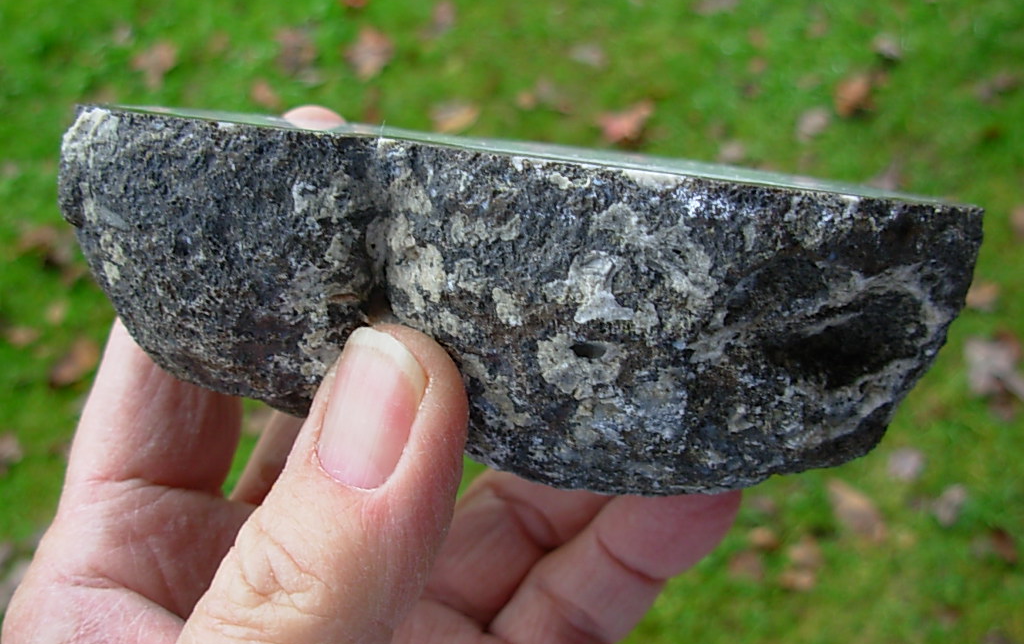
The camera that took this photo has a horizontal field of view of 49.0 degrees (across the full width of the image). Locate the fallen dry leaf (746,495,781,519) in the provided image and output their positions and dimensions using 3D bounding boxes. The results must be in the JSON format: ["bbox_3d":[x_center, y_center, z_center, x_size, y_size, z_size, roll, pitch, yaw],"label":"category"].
[{"bbox_3d":[0.352,0.258,1.574,0.048,0.015,0.030,0,53,0],"label":"fallen dry leaf"}]

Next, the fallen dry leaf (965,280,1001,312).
[{"bbox_3d":[0.750,-0.042,1.801,0.064,0.015,0.061,0,53,0],"label":"fallen dry leaf"}]

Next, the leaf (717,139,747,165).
[{"bbox_3d":[0.389,-0.301,1.995,0.055,0.015,0.057,0,53,0],"label":"leaf"}]

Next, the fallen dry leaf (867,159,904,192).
[{"bbox_3d":[0.649,-0.252,1.958,0.070,0.015,0.071,0,53,0],"label":"fallen dry leaf"}]

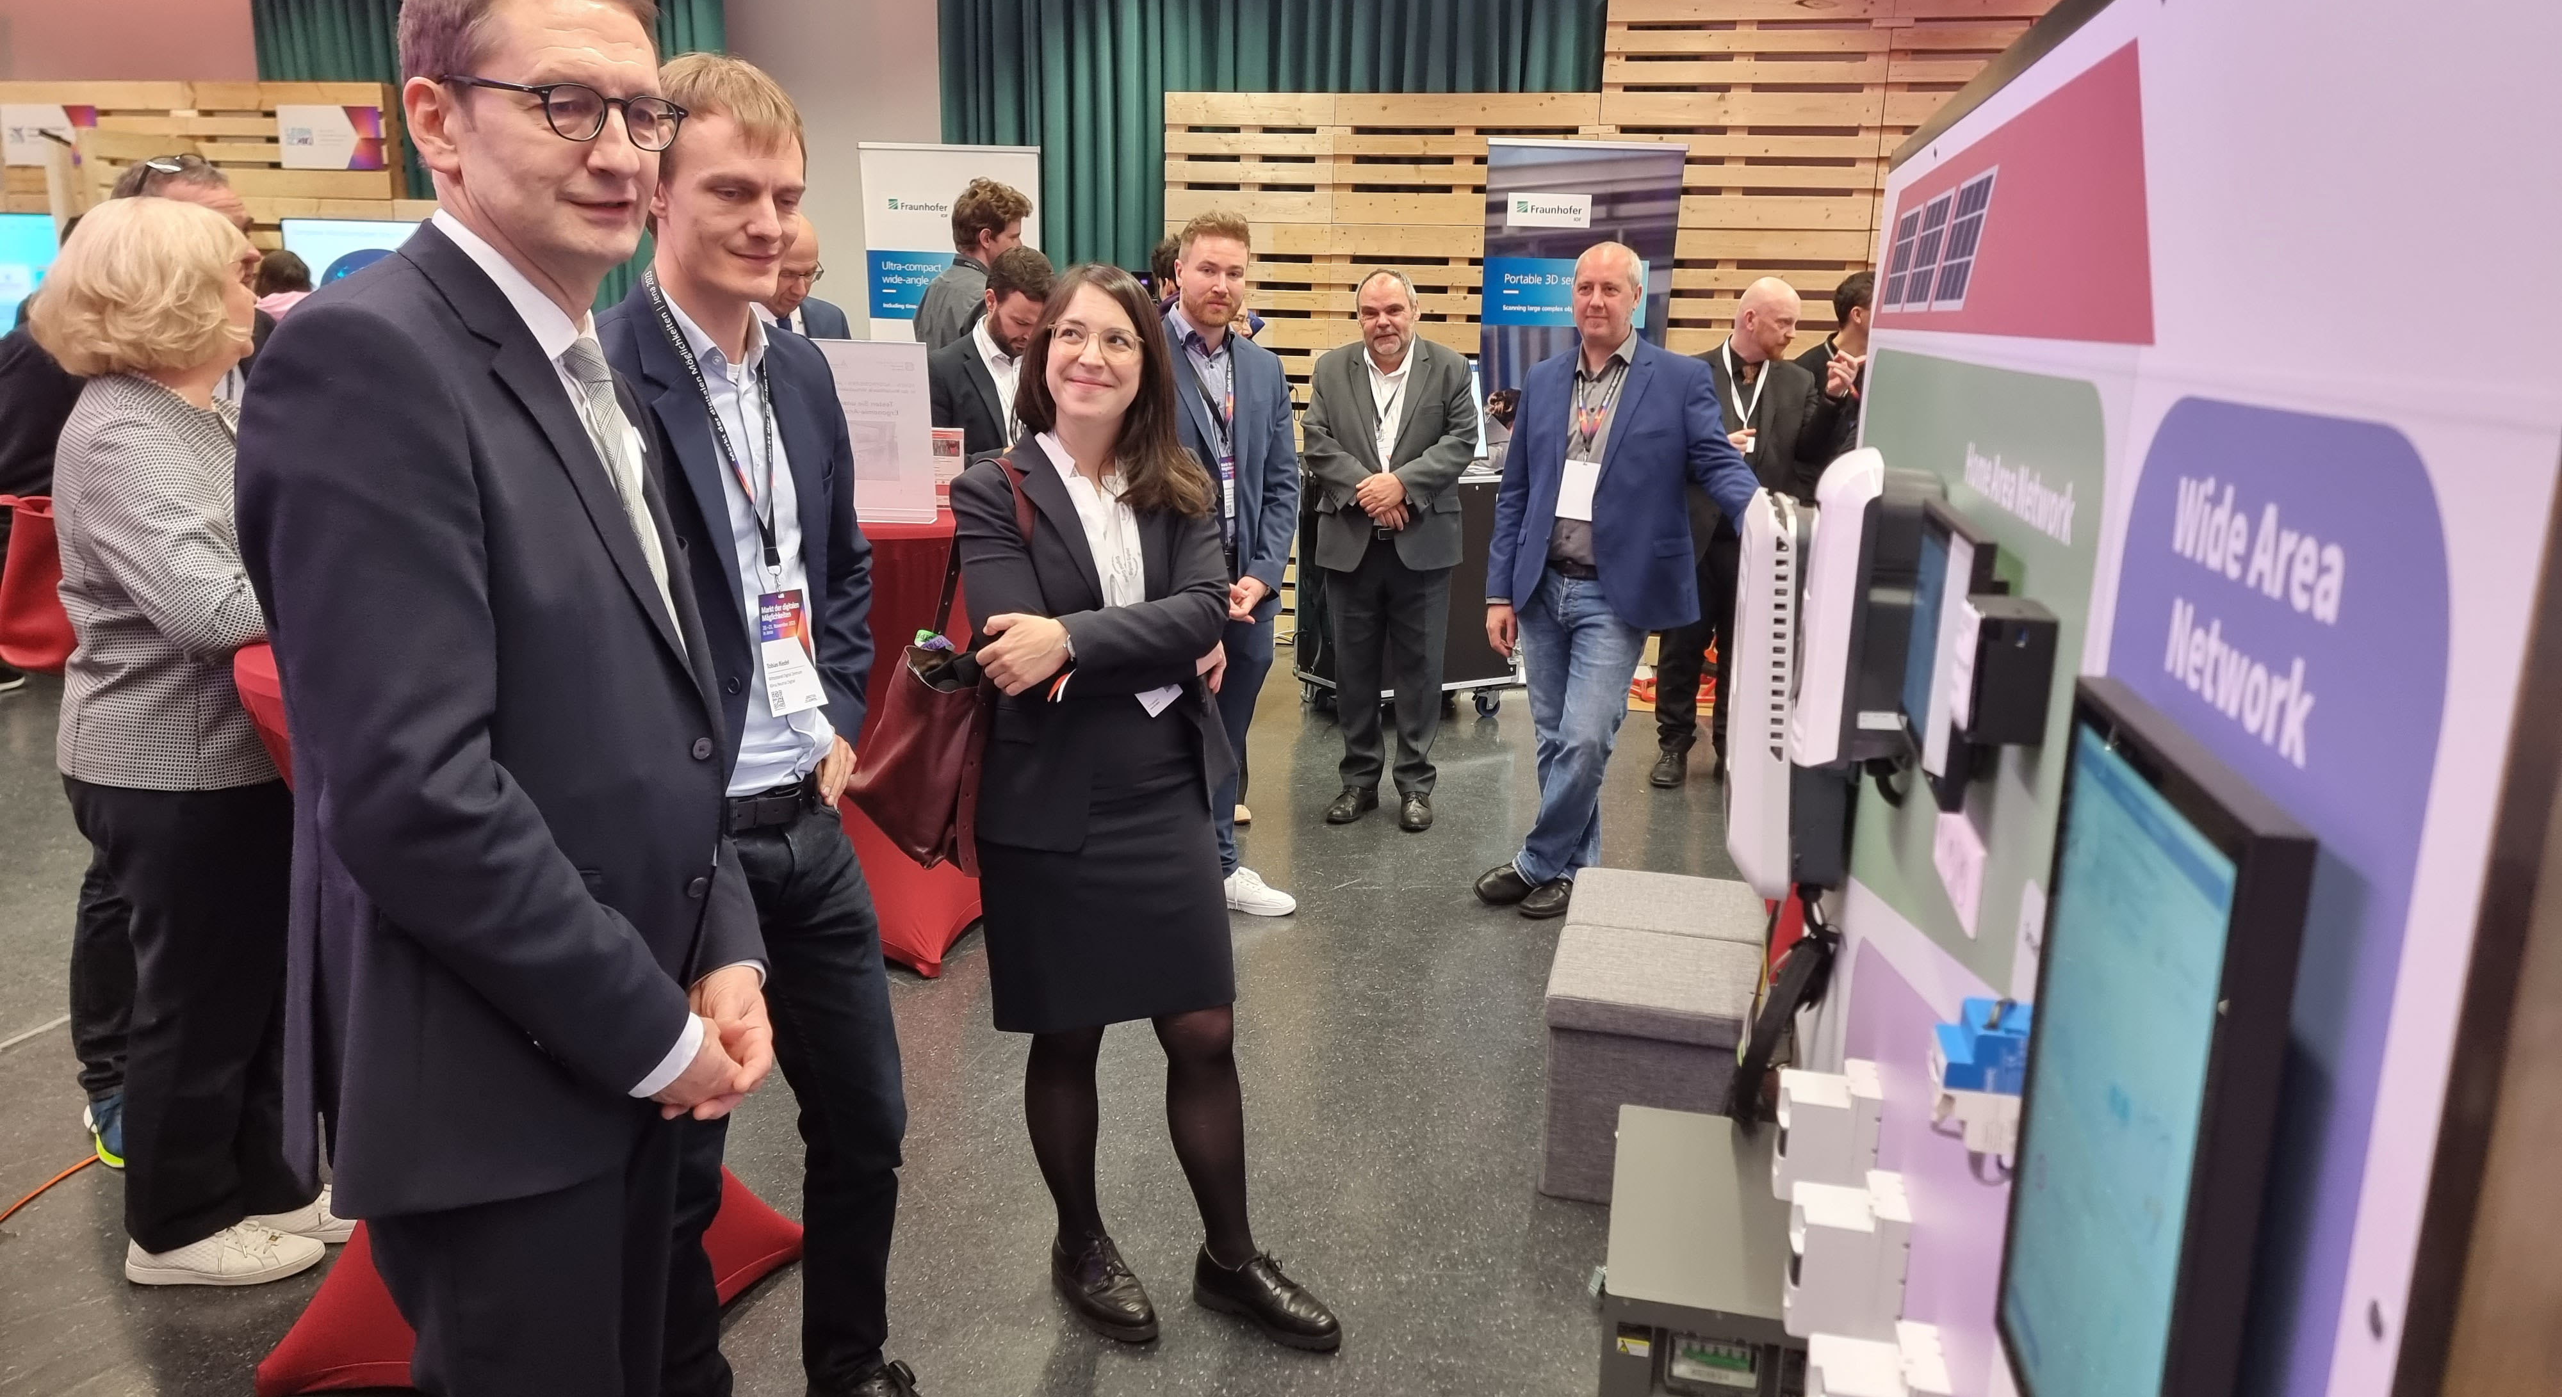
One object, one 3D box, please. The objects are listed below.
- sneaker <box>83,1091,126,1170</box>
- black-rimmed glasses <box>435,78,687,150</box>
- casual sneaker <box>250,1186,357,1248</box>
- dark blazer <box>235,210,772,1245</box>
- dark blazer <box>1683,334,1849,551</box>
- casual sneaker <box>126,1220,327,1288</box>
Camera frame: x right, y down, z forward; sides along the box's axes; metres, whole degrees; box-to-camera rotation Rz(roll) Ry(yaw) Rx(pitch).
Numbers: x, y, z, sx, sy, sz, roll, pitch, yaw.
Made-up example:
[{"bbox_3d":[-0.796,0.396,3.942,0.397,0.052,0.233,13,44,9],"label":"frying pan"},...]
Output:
[{"bbox_3d":[-2.160,0.769,3.303,0.107,0.115,0.285,-10,17,-42],"label":"sneaker"},{"bbox_3d":[-0.576,-0.455,1.398,0.148,0.047,0.143,8,15,25],"label":"black-rimmed glasses"},{"bbox_3d":[-1.617,0.853,3.005,0.300,0.098,0.107,1,13,-2],"label":"casual sneaker"},{"bbox_3d":[-0.632,0.001,1.534,0.390,0.800,0.500,3,13,10],"label":"dark blazer"},{"bbox_3d":[1.561,-0.825,5.859,0.520,0.704,0.360,2,13,5],"label":"dark blazer"},{"bbox_3d":[-1.715,0.879,2.885,0.300,0.098,0.107,1,13,-1],"label":"casual sneaker"}]

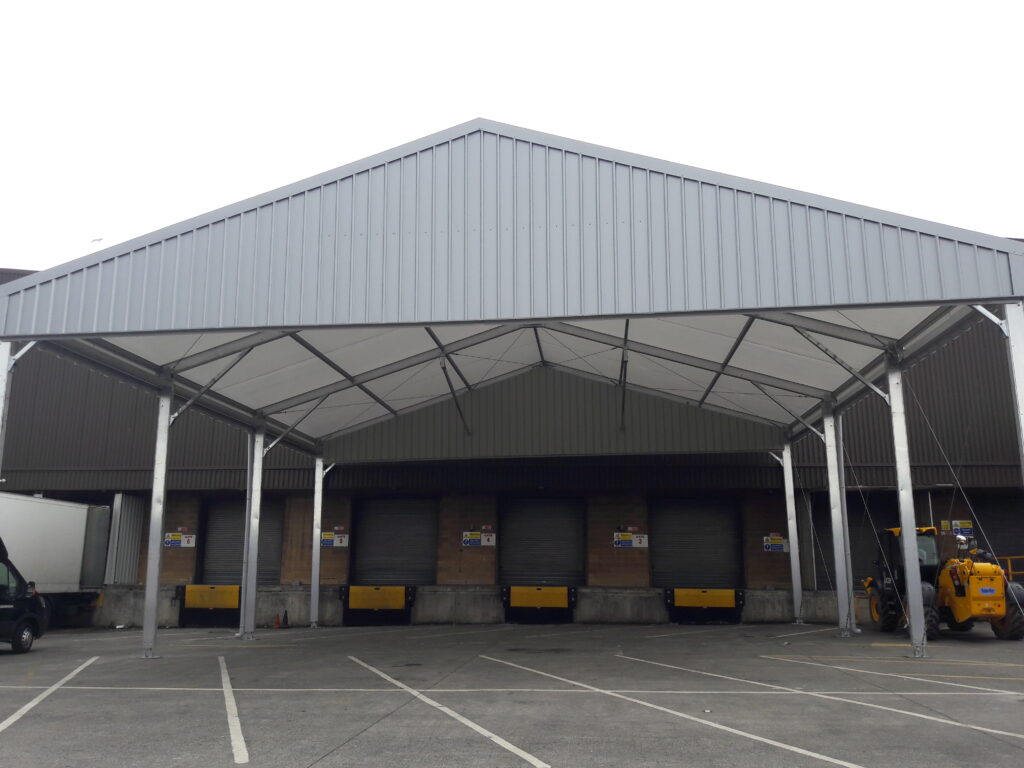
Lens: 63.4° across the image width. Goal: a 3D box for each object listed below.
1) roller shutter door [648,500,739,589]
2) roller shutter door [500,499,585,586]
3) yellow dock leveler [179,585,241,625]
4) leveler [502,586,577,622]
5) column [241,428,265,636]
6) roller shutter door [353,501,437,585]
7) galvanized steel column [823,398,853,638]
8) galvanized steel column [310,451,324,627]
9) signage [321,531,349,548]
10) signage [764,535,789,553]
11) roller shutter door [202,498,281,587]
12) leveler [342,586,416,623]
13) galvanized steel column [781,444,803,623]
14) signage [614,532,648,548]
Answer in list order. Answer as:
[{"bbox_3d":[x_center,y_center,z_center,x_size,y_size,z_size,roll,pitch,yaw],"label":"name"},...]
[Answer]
[{"bbox_3d":[5.765,4.997,25.950,2.800,2.820,0.200,-2,-13,6],"label":"roller shutter door"},{"bbox_3d":[0.991,5.148,27.014,2.804,2.798,0.120,-1,-10,6],"label":"roller shutter door"},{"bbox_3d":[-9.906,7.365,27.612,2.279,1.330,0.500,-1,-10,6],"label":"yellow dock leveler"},{"bbox_3d":[0.861,6.933,25.925,2.330,1.120,0.500,-2,-13,6],"label":"leveler"},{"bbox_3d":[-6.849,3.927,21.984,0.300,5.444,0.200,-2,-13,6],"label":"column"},{"bbox_3d":[-3.865,5.229,27.528,2.911,2.819,0.120,-1,-10,6],"label":"roller shutter door"},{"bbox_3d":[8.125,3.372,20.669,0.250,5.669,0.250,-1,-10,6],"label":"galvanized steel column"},{"bbox_3d":[-6.343,5.091,26.993,0.230,5.454,0.230,-1,-10,6],"label":"galvanized steel column"},{"bbox_3d":[-5.828,5.077,27.044,1.030,0.500,0.040,-2,-13,6],"label":"signage"},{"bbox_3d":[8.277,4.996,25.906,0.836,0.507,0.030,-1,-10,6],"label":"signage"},{"bbox_3d":[-9.186,5.377,28.082,2.960,2.825,0.120,-1,-10,6],"label":"roller shutter door"},{"bbox_3d":[-4.286,7.085,26.493,2.450,1.120,0.500,-2,-13,6],"label":"leveler"},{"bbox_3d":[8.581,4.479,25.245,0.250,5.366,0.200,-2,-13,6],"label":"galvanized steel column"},{"bbox_3d":[3.747,4.907,25.971,1.050,0.500,0.040,-2,-13,6],"label":"signage"}]

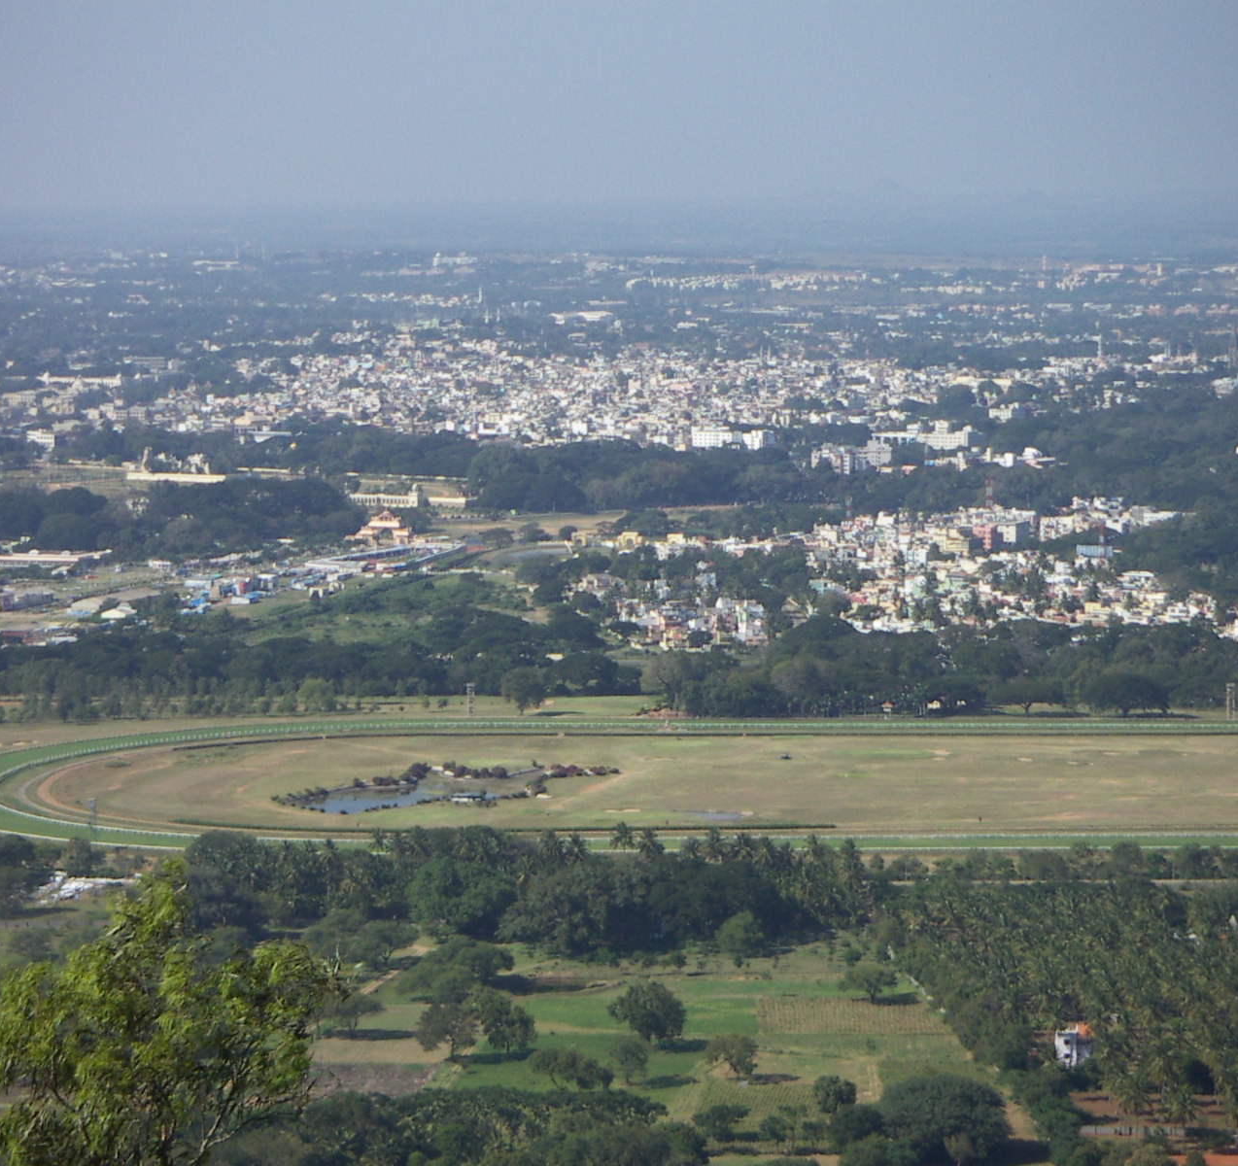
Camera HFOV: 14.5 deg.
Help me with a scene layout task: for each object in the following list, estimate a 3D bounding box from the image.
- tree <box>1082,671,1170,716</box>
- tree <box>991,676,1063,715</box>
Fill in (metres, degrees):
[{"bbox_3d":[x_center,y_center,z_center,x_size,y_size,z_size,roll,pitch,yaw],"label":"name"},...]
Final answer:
[{"bbox_3d":[209.040,45.640,1999.220,37.060,17.960,35.210,0,5,6],"label":"tree"},{"bbox_3d":[168.400,46.700,2001.430,30.580,15.950,29.050,0,5,5],"label":"tree"}]

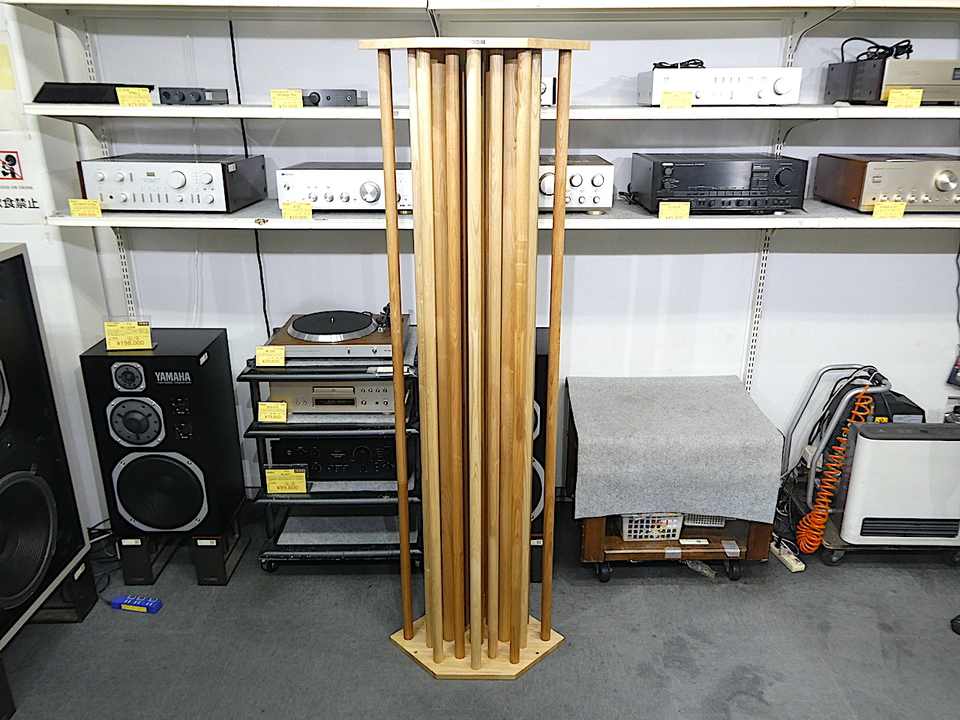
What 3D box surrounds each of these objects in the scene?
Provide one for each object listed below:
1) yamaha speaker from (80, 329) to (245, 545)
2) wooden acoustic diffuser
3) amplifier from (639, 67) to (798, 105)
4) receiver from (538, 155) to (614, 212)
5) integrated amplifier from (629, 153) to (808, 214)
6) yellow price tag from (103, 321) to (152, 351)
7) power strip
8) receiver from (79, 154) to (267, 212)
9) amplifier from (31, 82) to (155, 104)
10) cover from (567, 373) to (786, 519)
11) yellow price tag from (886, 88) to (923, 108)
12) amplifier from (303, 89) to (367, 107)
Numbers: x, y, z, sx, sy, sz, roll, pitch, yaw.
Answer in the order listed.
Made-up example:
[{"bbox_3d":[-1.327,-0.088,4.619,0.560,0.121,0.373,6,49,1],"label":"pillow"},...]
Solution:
[{"bbox_3d":[-1.100,0.258,2.580,0.375,0.675,0.312,0,19,-1],"label":"yamaha speaker"},{"bbox_3d":[-0.010,0.072,2.017,0.556,1.758,0.323,0,19,0],"label":"wooden acoustic diffuser"},{"bbox_3d":[0.735,-0.847,2.263,0.435,0.104,0.340,1,19,3],"label":"amplifier"},{"bbox_3d":[0.205,-0.580,2.402,0.430,0.156,0.380,1,19,2],"label":"receiver"},{"bbox_3d":[0.781,-0.587,2.405,0.461,0.166,0.395,1,19,2],"label":"integrated amplifier"},{"bbox_3d":[-1.154,-0.083,2.377,0.151,0.100,0.012,0,7,1],"label":"yellow price tag"},{"bbox_3d":[1.141,0.722,2.720,0.050,0.032,0.215,-4,19,-12],"label":"power strip"},{"bbox_3d":[-1.010,-0.599,2.445,0.457,0.158,0.430,0,19,0],"label":"receiver"},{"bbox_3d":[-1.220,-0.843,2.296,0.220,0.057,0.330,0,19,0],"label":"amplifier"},{"bbox_3d":[0.672,0.313,2.648,0.675,0.335,0.560,1,19,4],"label":"cover"},{"bbox_3d":[1.255,-0.770,2.126,0.092,0.054,0.012,0,2,0],"label":"yellow price tag"},{"bbox_3d":[-0.483,-0.840,2.326,0.214,0.052,0.205,0,19,0],"label":"amplifier"}]

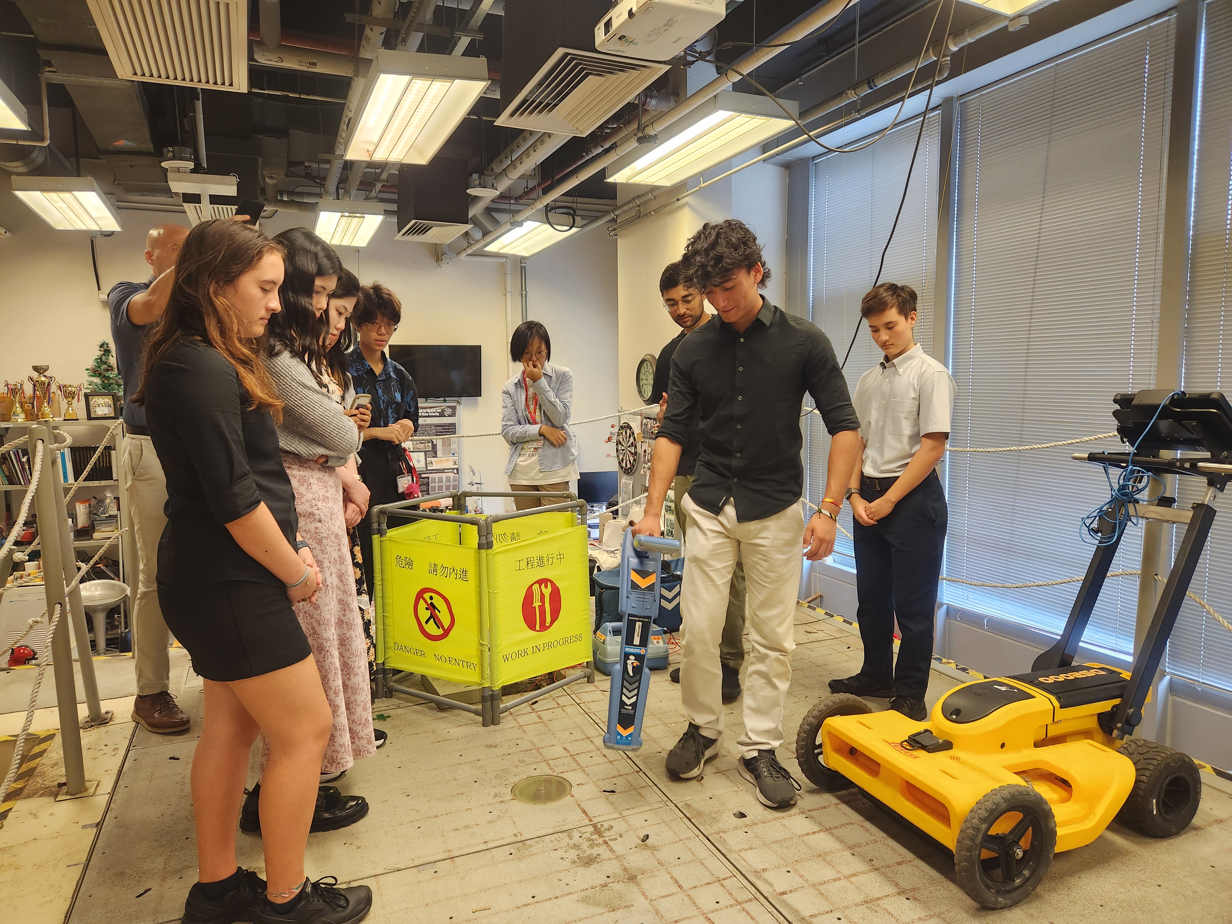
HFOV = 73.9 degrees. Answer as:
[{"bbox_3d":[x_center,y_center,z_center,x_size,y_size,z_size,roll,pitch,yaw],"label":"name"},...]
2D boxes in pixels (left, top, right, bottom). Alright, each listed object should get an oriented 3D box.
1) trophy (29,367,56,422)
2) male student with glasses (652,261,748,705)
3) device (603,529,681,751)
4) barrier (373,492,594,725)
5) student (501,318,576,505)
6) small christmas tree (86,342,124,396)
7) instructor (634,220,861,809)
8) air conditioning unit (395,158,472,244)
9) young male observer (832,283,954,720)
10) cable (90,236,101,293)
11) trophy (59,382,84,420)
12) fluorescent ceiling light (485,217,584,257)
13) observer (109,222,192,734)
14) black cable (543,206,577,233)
[{"bbox_3d":[-4.067,-0.486,5.798,0.160,0.390,0.110,-4,7,-23],"label":"trophy"},{"bbox_3d":[0.355,0.087,3.390,0.480,1.760,0.400,1,5,18],"label":"male student with glasses"},{"bbox_3d":[0.074,0.526,2.330,0.135,0.665,0.260,3,6,-20],"label":"device"},{"bbox_3d":[-0.540,0.560,3.550,0.710,0.790,0.750,3,6,30],"label":"barrier"},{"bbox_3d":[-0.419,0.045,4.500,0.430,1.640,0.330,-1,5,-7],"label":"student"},{"bbox_3d":[-3.774,-0.601,6.050,0.310,0.600,0.310,-2,5,-24],"label":"small christmas tree"},{"bbox_3d":[0.398,0.142,2.554,0.670,1.745,0.460,0,6,14],"label":"instructor"},{"bbox_3d":[-1.362,-1.907,6.005,0.440,0.450,0.830,-4,7,-23],"label":"air conditioning unit"},{"bbox_3d":[1.042,0.138,3.100,0.390,1.610,0.480,-6,8,-38],"label":"young male observer"},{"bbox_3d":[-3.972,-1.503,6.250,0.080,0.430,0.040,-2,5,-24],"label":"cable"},{"bbox_3d":[-3.905,-0.437,5.873,0.150,0.275,0.095,-4,7,-23],"label":"trophy"},{"bbox_3d":[-0.672,-1.725,6.300,0.405,0.085,1.210,-2,5,-24],"label":"fluorescent ceiling light"},{"bbox_3d":[-1.663,0.077,3.060,0.520,1.850,0.520,3,7,31],"label":"observer"},{"bbox_3d":[-0.368,-1.615,5.450,0.210,0.180,0.080,-2,5,-24],"label":"black cable"}]

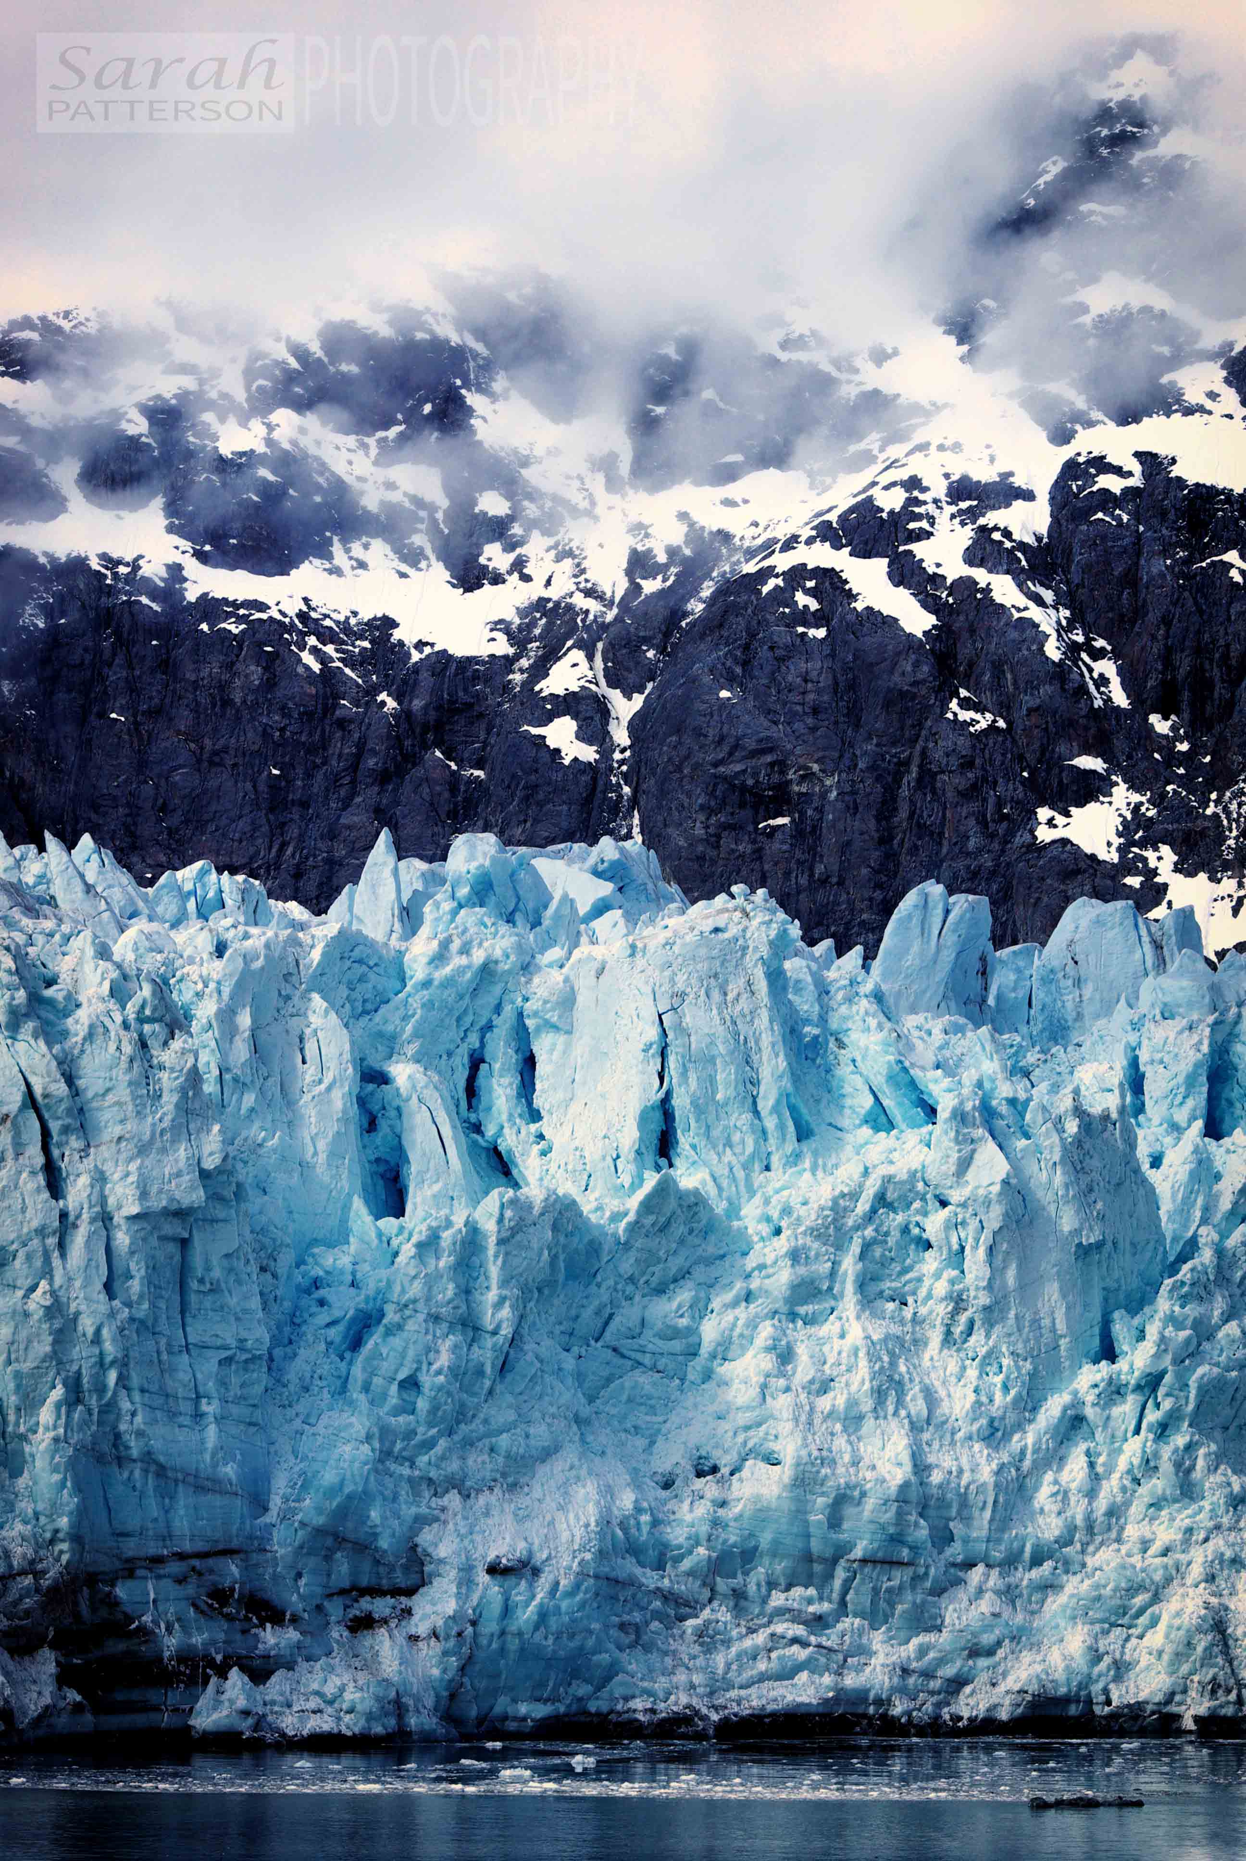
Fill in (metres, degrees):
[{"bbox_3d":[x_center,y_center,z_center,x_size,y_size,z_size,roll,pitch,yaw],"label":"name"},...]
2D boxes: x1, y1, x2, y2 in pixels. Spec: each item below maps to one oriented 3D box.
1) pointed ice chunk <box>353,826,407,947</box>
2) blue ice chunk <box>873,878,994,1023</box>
[{"bbox_3d":[-21.531,-3.934,482.073,4.880,10.270,4.150,0,-5,0],"label":"pointed ice chunk"},{"bbox_3d":[27.768,1.961,488.583,11.030,12.850,7.170,0,-5,0],"label":"blue ice chunk"}]

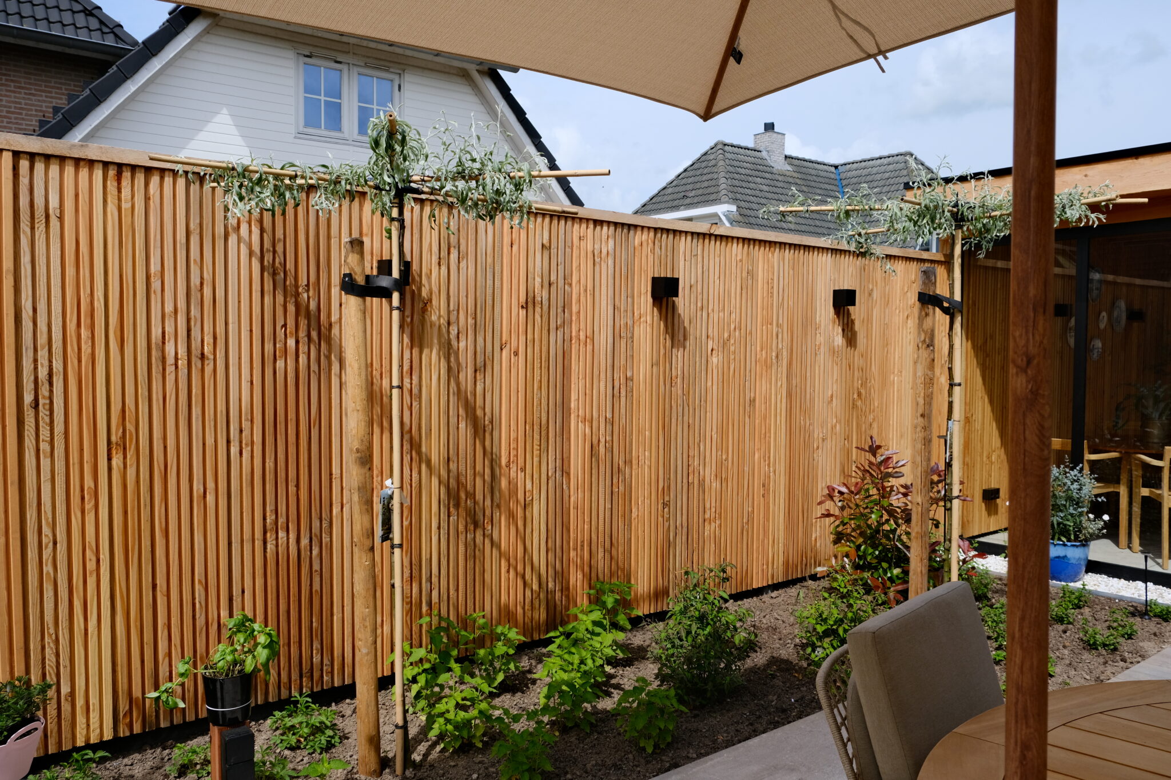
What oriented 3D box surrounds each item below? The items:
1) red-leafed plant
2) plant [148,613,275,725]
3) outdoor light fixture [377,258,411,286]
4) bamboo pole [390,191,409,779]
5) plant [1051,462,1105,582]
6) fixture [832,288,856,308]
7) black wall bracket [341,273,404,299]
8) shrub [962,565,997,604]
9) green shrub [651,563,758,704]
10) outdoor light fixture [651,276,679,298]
[{"bbox_3d":[1.725,0.752,4.950,0.820,0.952,0.750,-2,4,-37],"label":"red-leafed plant"},{"bbox_3d":[-0.919,0.692,2.170,0.290,0.260,0.190,0,3,-17],"label":"plant"},{"bbox_3d":[-0.787,-0.480,3.620,0.099,0.100,0.099,-2,4,-37],"label":"outdoor light fixture"},{"bbox_3d":[-0.589,0.308,2.744,0.033,1.840,0.033,0,3,-11],"label":"bamboo pole"},{"bbox_3d":[3.083,0.821,5.599,0.460,0.771,0.440,-2,4,-37],"label":"plant"},{"bbox_3d":[1.608,-0.569,5.452,0.099,0.100,0.099,-2,4,-37],"label":"fixture"},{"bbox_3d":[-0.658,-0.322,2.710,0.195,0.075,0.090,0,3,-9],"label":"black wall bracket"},{"bbox_3d":[2.167,1.047,4.835,0.200,0.195,0.190,2,3,22],"label":"shrub"},{"bbox_3d":[0.484,0.962,3.533,0.410,0.470,0.390,1,3,9],"label":"green shrub"},{"bbox_3d":[0.417,-0.529,4.541,0.099,0.100,0.099,-2,4,-37],"label":"outdoor light fixture"}]

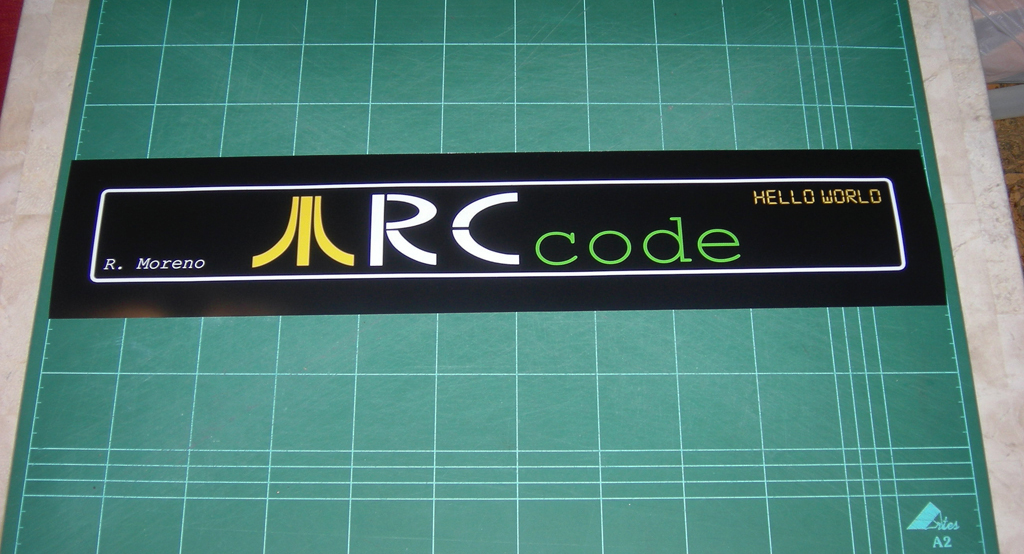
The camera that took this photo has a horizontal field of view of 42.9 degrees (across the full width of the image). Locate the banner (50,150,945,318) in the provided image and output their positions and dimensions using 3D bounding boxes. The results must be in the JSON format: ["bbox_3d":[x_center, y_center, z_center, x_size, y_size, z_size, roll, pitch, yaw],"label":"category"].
[{"bbox_3d":[-0.009,-0.031,0.855,0.583,0.005,0.119,-1,64,-1],"label":"banner"}]

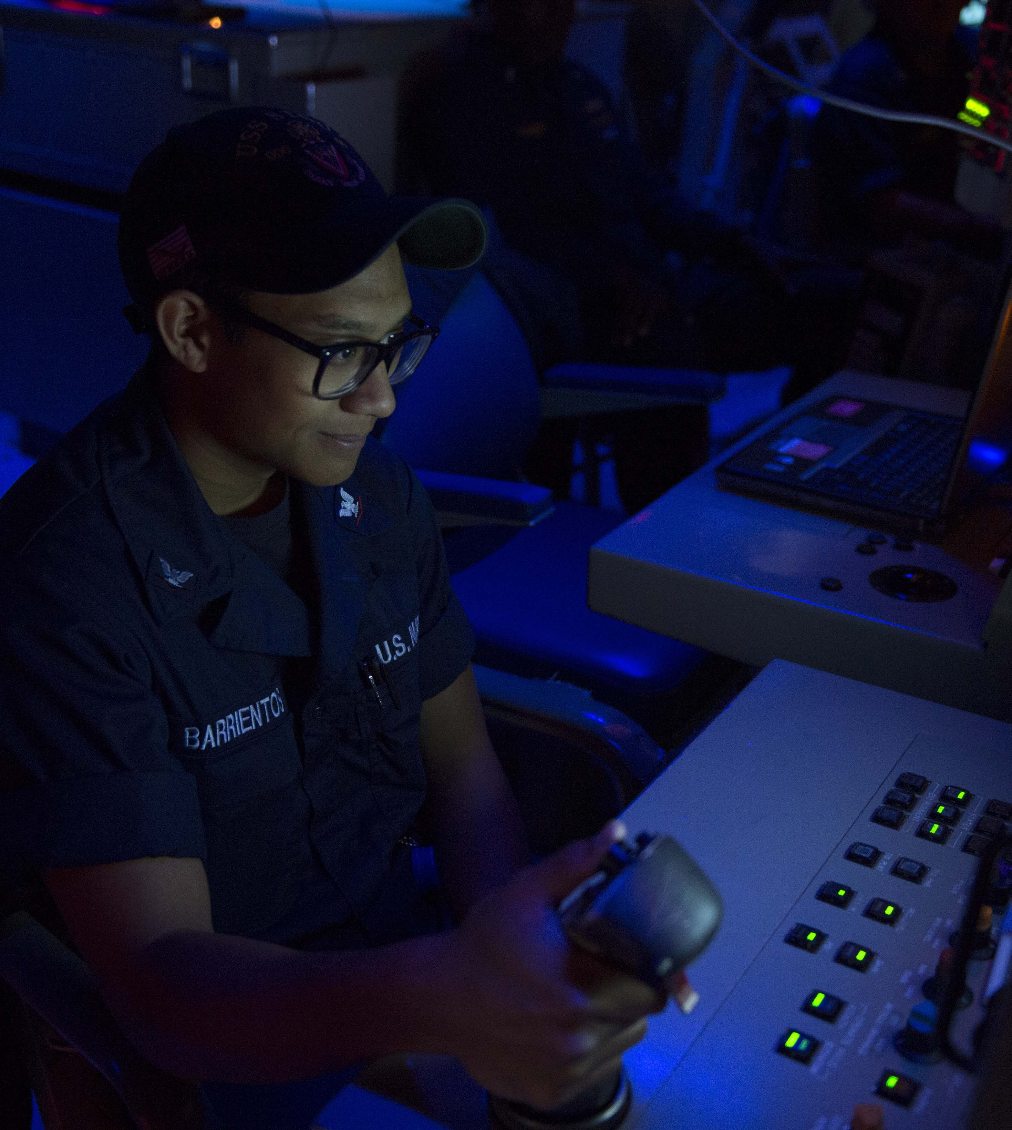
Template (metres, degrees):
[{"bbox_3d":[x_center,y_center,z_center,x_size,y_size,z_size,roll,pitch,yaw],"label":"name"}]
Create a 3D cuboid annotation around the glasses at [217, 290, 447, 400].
[{"bbox_3d":[-0.146,-0.171,1.046,0.140,0.046,0.142,28,26,23],"label":"glasses"}]

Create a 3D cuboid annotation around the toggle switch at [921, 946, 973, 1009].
[{"bbox_3d":[0.256,0.234,0.843,0.029,0.034,0.029,15,28,29],"label":"toggle switch"}]

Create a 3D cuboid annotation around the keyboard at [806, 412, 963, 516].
[{"bbox_3d":[0.518,-0.131,1.846,0.135,0.018,0.325,15,28,29],"label":"keyboard"}]

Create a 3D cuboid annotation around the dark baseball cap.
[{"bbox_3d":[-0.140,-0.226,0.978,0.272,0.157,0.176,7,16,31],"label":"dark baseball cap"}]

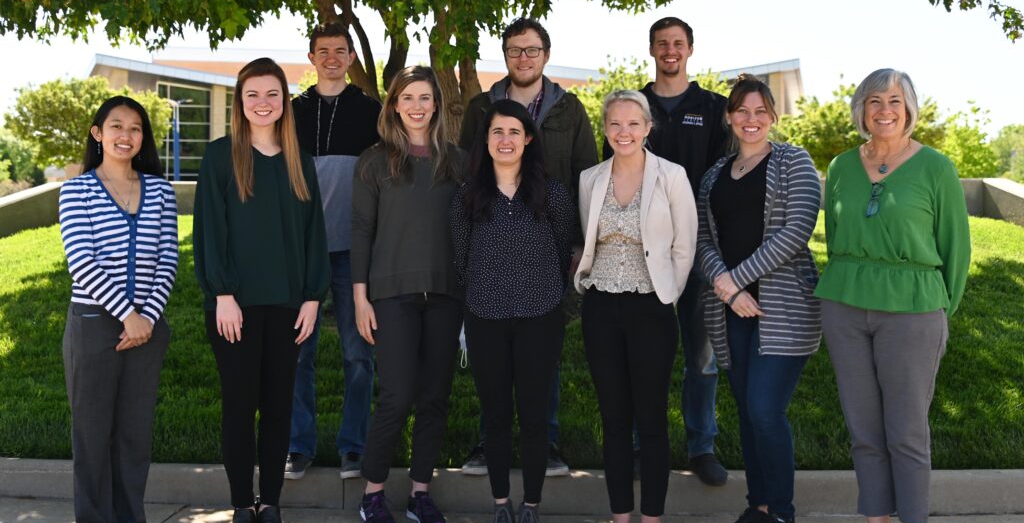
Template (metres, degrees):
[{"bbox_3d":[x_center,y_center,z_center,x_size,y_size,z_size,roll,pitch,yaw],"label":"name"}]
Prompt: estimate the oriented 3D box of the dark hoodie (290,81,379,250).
[{"bbox_3d":[-0.722,-0.374,4.023,0.490,0.693,0.280,-1,4,-7],"label":"dark hoodie"}]

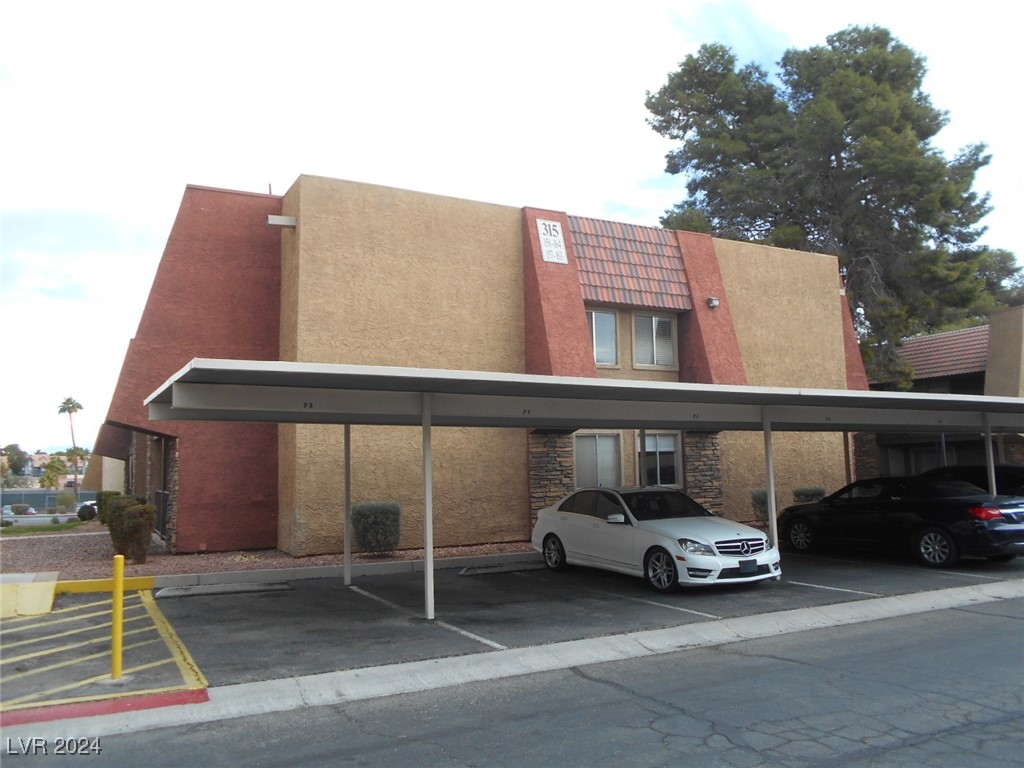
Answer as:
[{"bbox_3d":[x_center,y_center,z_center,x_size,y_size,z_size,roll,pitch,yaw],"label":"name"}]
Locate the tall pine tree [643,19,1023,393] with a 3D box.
[{"bbox_3d":[12.392,-4.606,29.714,13.800,18.400,12.900,2,-7,-27],"label":"tall pine tree"}]

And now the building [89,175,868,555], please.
[{"bbox_3d":[-2.427,1.031,26.780,20.400,7.150,21.600,2,-7,-27],"label":"building"}]

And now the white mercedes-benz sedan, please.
[{"bbox_3d":[2.080,2.385,12.400,1.820,1.445,4.600,3,-7,-29],"label":"white mercedes-benz sedan"}]

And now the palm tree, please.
[{"bbox_3d":[-54.535,8.338,95.000,3.000,13.500,3.000,2,-7,-27],"label":"palm tree"}]

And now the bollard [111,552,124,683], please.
[{"bbox_3d":[-3.484,2.052,6.828,0.100,1.060,0.100,2,-7,-27],"label":"bollard"}]

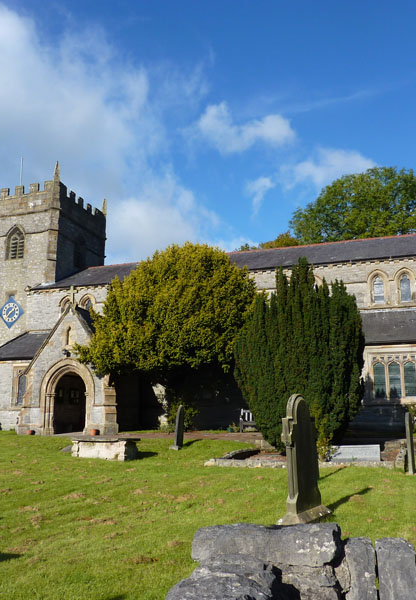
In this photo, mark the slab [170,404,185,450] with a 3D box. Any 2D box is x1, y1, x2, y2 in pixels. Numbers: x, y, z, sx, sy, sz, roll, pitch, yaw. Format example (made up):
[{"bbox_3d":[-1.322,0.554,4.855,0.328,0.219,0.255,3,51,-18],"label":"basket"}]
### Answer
[{"bbox_3d":[-0.956,3.972,18.000,0.270,1.380,0.650,1,-10,17],"label":"slab"}]

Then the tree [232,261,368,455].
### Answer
[{"bbox_3d":[2.803,1.584,17.732,3.840,5.889,3.648,0,-10,0],"label":"tree"}]

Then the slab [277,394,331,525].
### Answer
[{"bbox_3d":[1.348,2.191,8.138,0.400,1.690,0.920,-7,-12,33],"label":"slab"}]

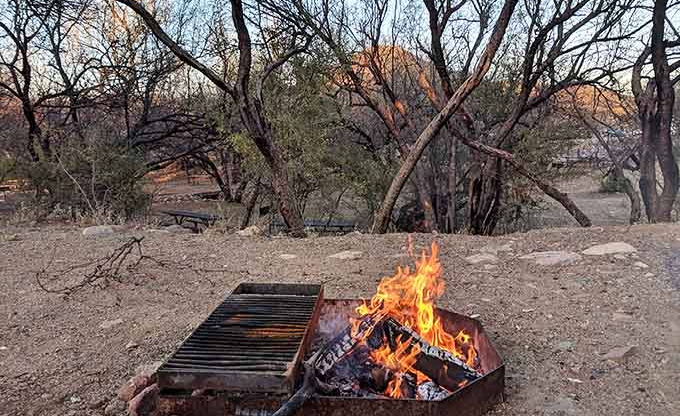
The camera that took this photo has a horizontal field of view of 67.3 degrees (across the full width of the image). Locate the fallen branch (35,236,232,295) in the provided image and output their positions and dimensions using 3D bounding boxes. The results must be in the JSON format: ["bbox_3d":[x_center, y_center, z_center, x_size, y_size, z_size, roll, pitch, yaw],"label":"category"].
[{"bbox_3d":[-1.522,0.391,3.765,1.360,0.270,0.700,0,8,0],"label":"fallen branch"}]

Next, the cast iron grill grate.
[{"bbox_3d":[-0.364,0.537,2.315,0.462,0.084,1.098,1,8,4],"label":"cast iron grill grate"}]

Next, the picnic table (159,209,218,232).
[{"bbox_3d":[-3.570,0.542,12.800,2.000,0.760,1.500,6,10,40],"label":"picnic table"}]

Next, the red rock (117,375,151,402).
[{"bbox_3d":[-0.801,0.705,1.981,0.120,0.078,0.090,0,8,0],"label":"red rock"}]

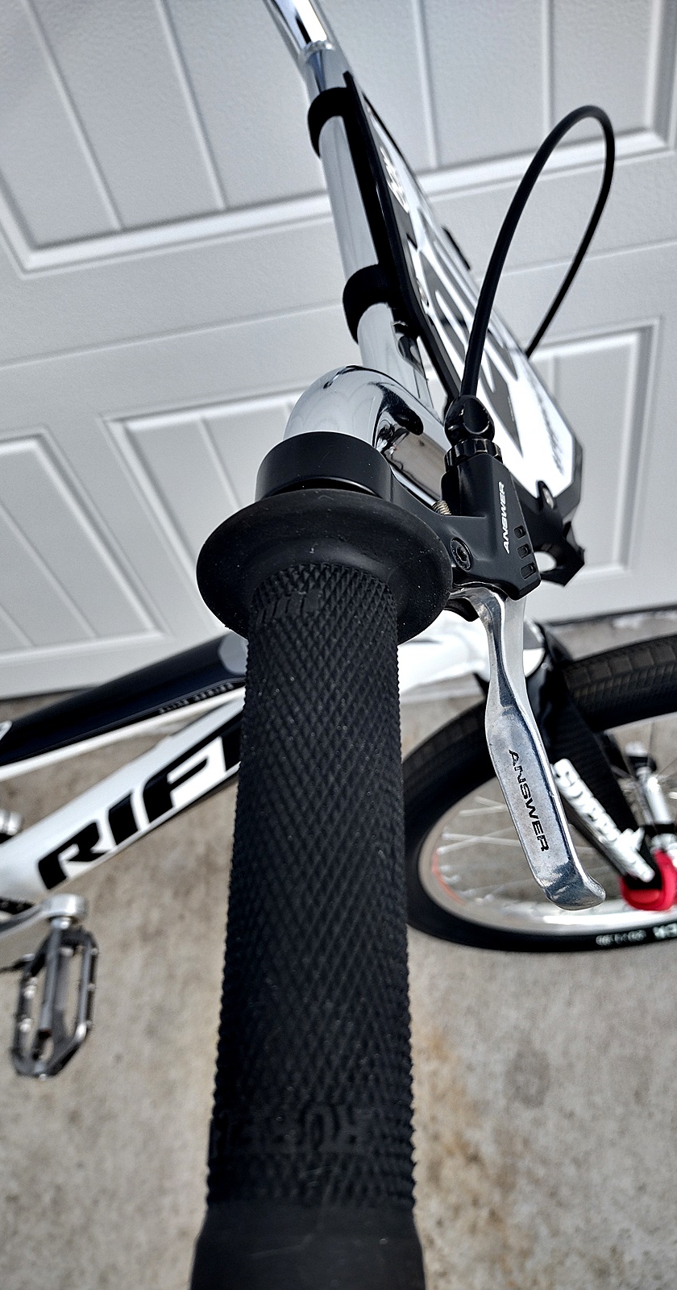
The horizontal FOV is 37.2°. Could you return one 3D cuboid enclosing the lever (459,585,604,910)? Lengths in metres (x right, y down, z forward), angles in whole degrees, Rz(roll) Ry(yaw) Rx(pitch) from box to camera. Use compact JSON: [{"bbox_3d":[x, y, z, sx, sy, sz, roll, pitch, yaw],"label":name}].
[{"bbox_3d":[0.045,0.023,0.239,0.013,0.023,0.083,-32,64,40],"label":"lever"}]

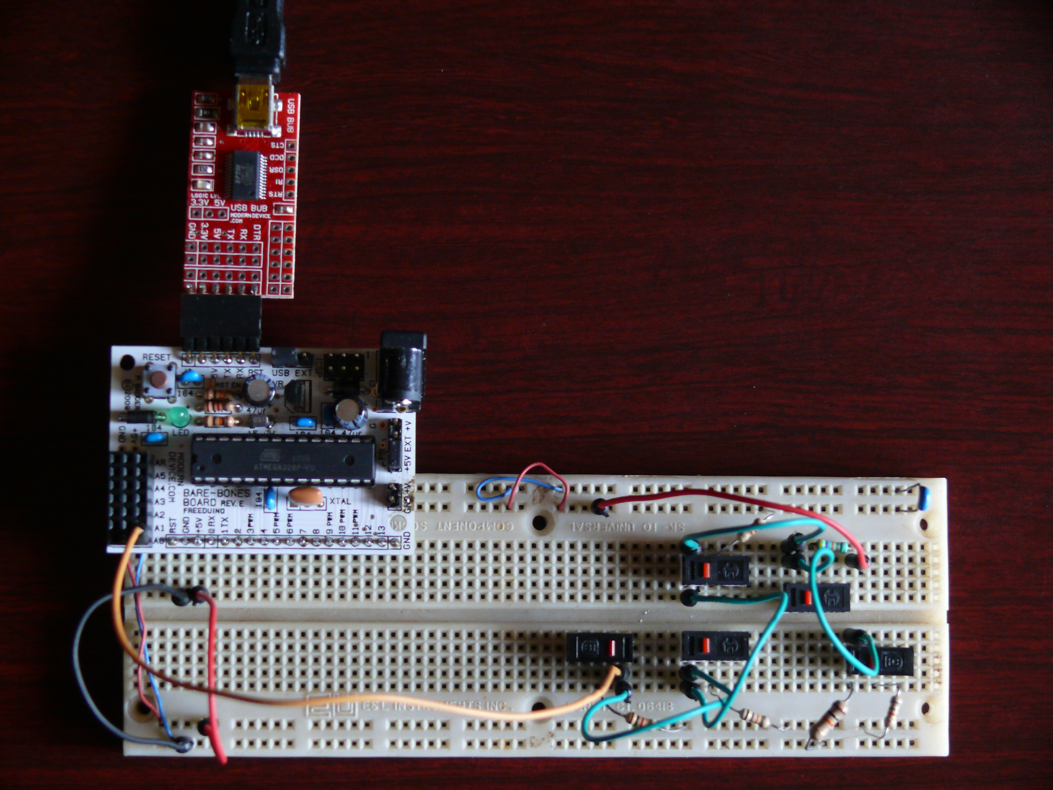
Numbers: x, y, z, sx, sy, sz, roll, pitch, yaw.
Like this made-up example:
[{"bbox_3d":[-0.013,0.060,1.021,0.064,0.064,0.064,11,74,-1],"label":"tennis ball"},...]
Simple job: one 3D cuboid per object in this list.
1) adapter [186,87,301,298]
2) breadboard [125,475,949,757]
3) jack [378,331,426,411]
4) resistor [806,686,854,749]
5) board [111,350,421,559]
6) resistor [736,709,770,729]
[{"bbox_3d":[-0.056,-0.040,0.465,0.022,0.006,0.042,1,77,-3],"label":"adapter"},{"bbox_3d":[0.003,0.044,0.472,0.164,0.009,0.056,0,86,-3],"label":"breadboard"},{"bbox_3d":[-0.024,-0.004,0.457,0.009,0.011,0.015,1,83,-4],"label":"jack"},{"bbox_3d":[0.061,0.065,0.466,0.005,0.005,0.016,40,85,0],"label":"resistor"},{"bbox_3d":[-0.051,0.010,0.455,0.060,0.013,0.041,1,83,-4],"label":"board"},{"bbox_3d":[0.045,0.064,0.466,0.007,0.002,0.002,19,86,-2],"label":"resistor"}]

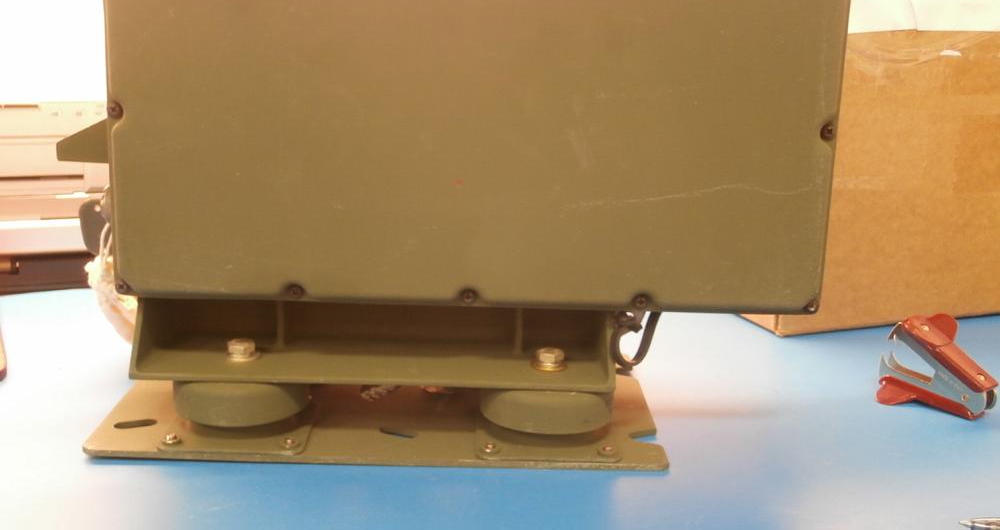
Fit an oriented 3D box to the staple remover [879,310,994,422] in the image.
[{"bbox_3d":[0.215,0.048,0.535,0.033,0.042,0.056,-11,19,-40],"label":"staple remover"}]

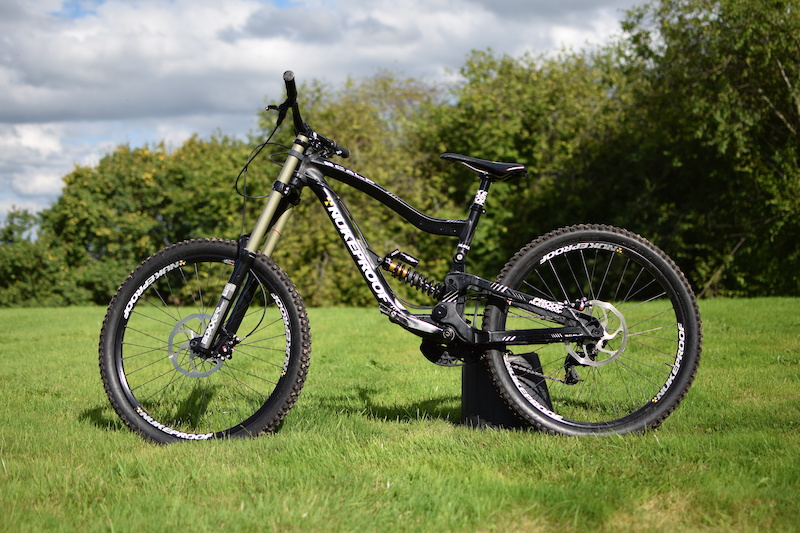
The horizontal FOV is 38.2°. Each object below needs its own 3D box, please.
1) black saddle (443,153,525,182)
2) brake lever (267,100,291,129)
[{"bbox_3d":[0.263,-0.310,3.622,0.270,0.062,0.135,9,-6,1],"label":"black saddle"},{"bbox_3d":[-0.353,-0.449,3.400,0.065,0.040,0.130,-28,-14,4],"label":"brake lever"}]

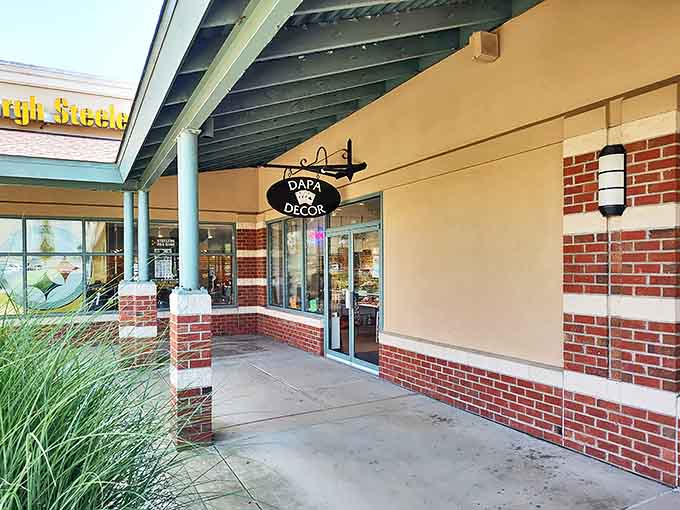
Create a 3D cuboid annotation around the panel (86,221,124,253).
[{"bbox_3d":[-4.804,-0.369,9.508,0.942,0.675,0.060,0,-2,-29],"label":"panel"}]

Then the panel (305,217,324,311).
[{"bbox_3d":[-0.475,0.126,8.358,0.060,1.911,0.800,0,-2,-29],"label":"panel"}]

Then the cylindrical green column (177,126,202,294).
[{"bbox_3d":[-1.406,-0.389,4.195,0.185,1.450,0.185,0,-2,-30],"label":"cylindrical green column"}]

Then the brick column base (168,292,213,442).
[{"bbox_3d":[-1.378,1.016,4.169,0.305,1.330,0.310,0,-2,-30],"label":"brick column base"}]

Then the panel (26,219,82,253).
[{"bbox_3d":[-5.674,-0.370,9.020,0.948,0.675,0.060,0,-2,-29],"label":"panel"}]

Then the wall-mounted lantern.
[{"bbox_3d":[2.114,-0.580,3.512,0.120,0.549,0.185,0,-2,-29],"label":"wall-mounted lantern"}]

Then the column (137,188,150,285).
[{"bbox_3d":[-3.394,-0.320,7.810,0.195,1.572,0.195,0,-2,-29],"label":"column"}]

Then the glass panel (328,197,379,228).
[{"bbox_3d":[0.200,-0.621,6.965,0.050,0.350,1.460,0,-2,-30],"label":"glass panel"}]

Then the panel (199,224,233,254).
[{"bbox_3d":[-2.840,-0.348,10.120,0.930,0.660,0.050,0,-2,-25],"label":"panel"}]

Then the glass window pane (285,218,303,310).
[{"bbox_3d":[-0.925,0.175,8.920,0.050,1.780,0.820,0,0,-30],"label":"glass window pane"}]

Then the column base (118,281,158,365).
[{"bbox_3d":[-3.468,1.160,7.757,0.547,1.414,0.500,0,-2,-29],"label":"column base"}]

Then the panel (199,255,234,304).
[{"bbox_3d":[-2.833,0.552,10.098,0.930,1.100,0.050,0,-2,-25],"label":"panel"}]

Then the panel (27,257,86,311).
[{"bbox_3d":[-5.661,0.584,8.995,0.948,1.123,0.060,0,-2,-29],"label":"panel"}]

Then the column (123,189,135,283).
[{"bbox_3d":[-3.408,-0.299,7.300,0.150,1.450,0.150,0,-2,-30],"label":"column"}]

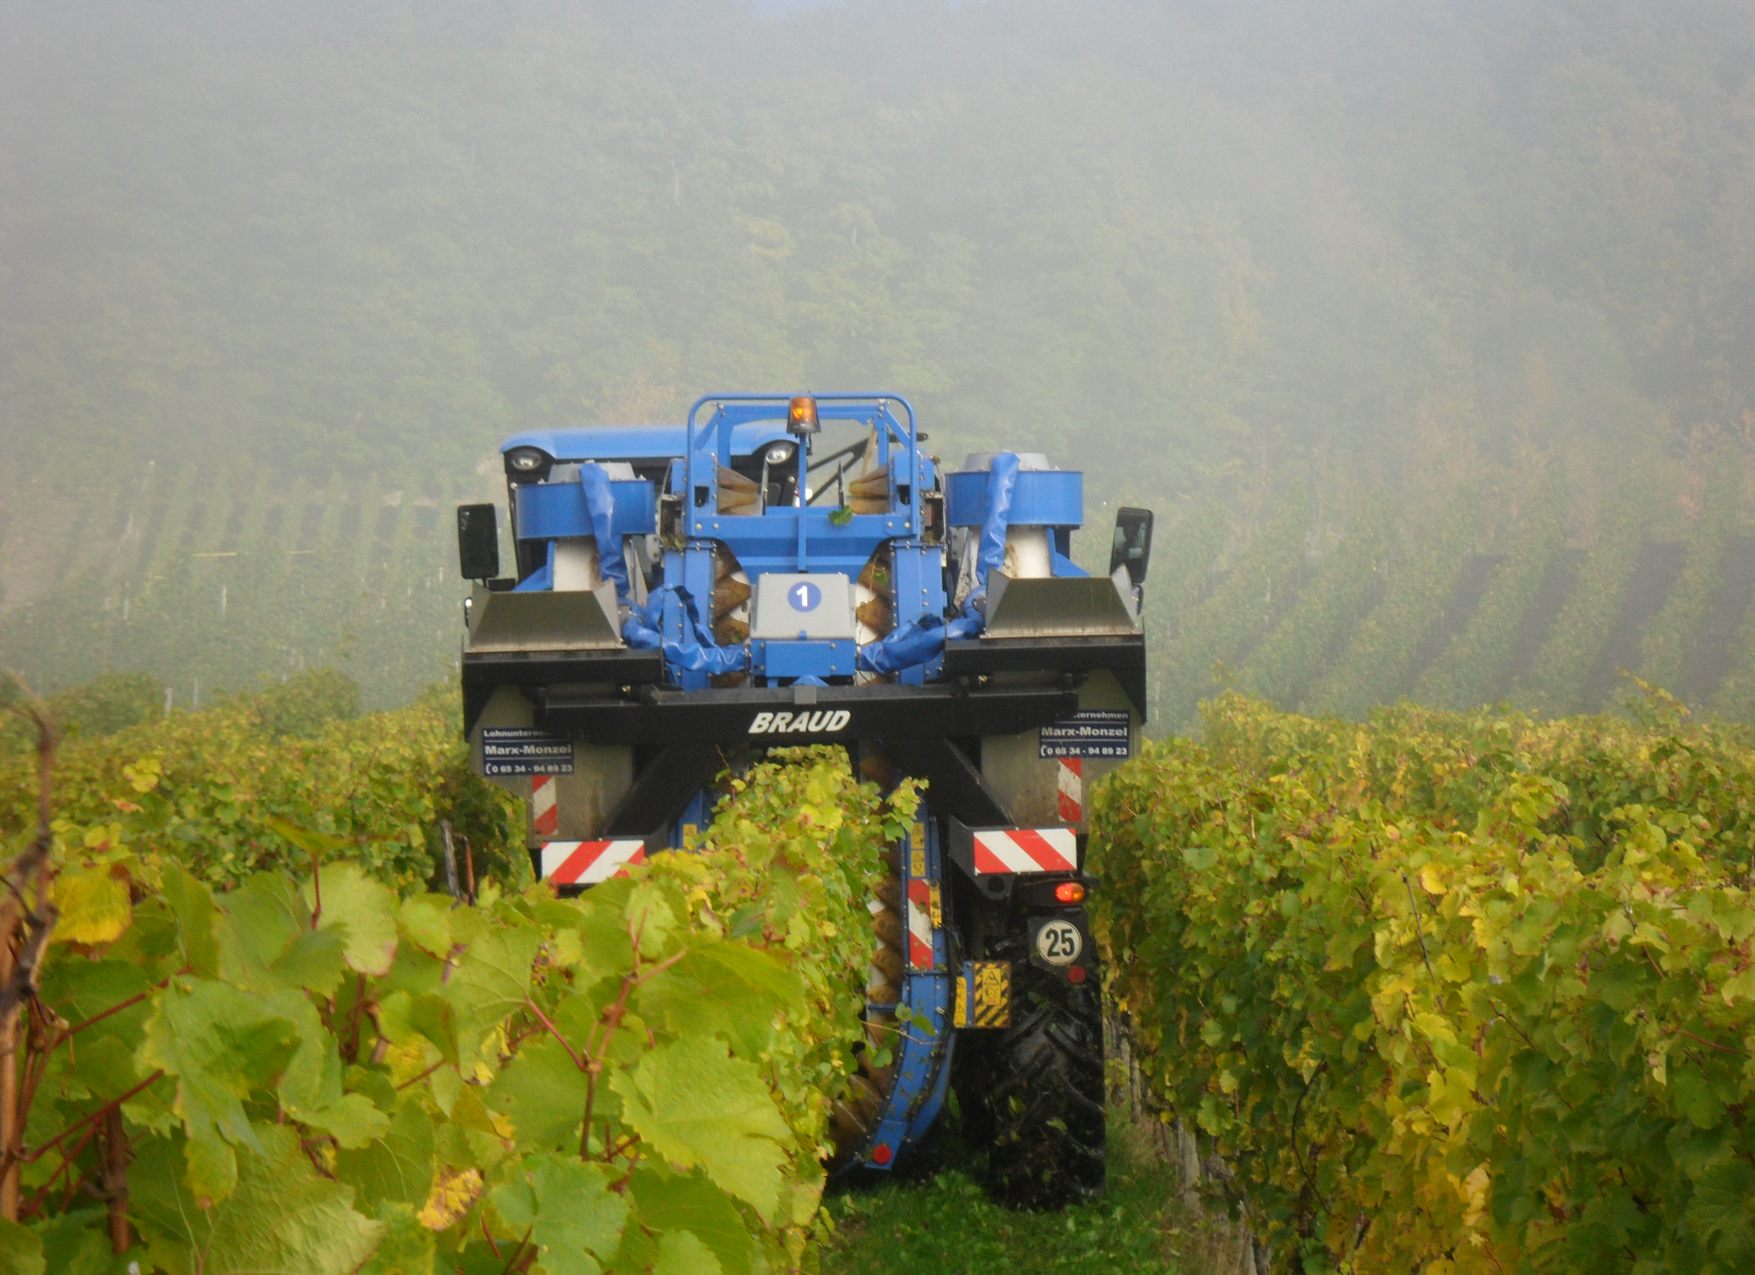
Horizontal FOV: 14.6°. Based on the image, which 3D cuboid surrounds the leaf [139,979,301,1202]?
[{"bbox_3d":[-0.480,0.330,5.000,0.120,0.165,0.065,-1,1,-6],"label":"leaf"}]

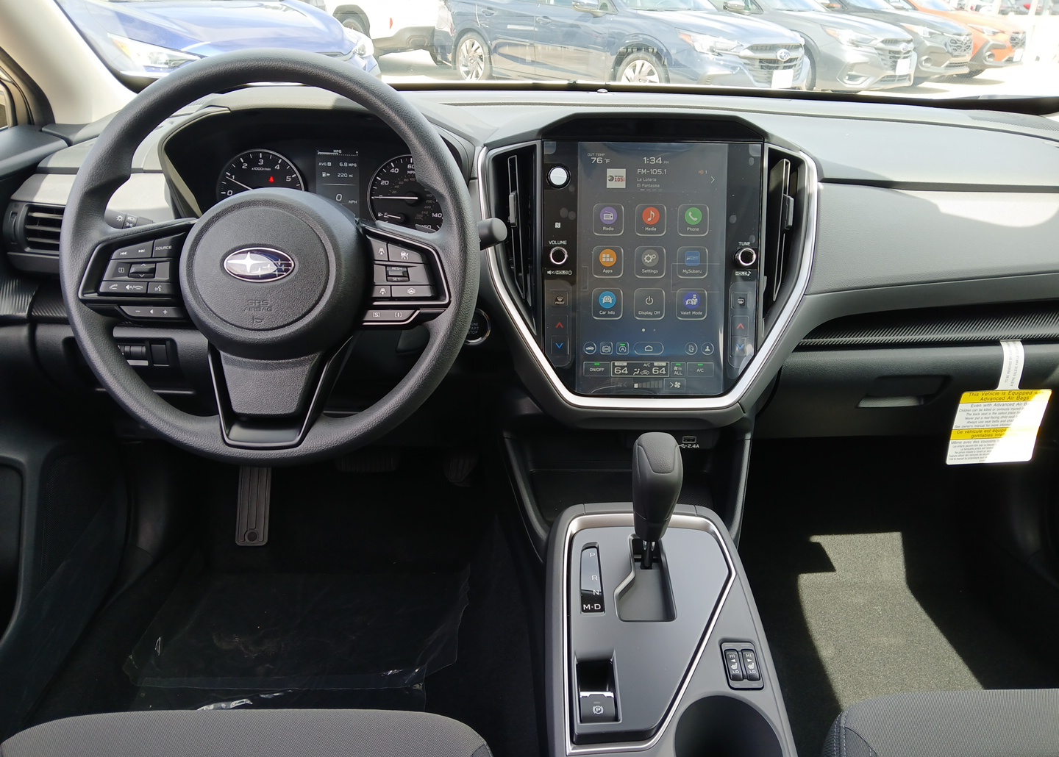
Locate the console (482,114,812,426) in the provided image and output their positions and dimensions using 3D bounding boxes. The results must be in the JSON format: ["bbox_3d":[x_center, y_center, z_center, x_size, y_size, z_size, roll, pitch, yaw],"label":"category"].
[{"bbox_3d":[0.123,-0.113,0.835,0.342,0.314,0.100,1,2,0],"label":"console"}]

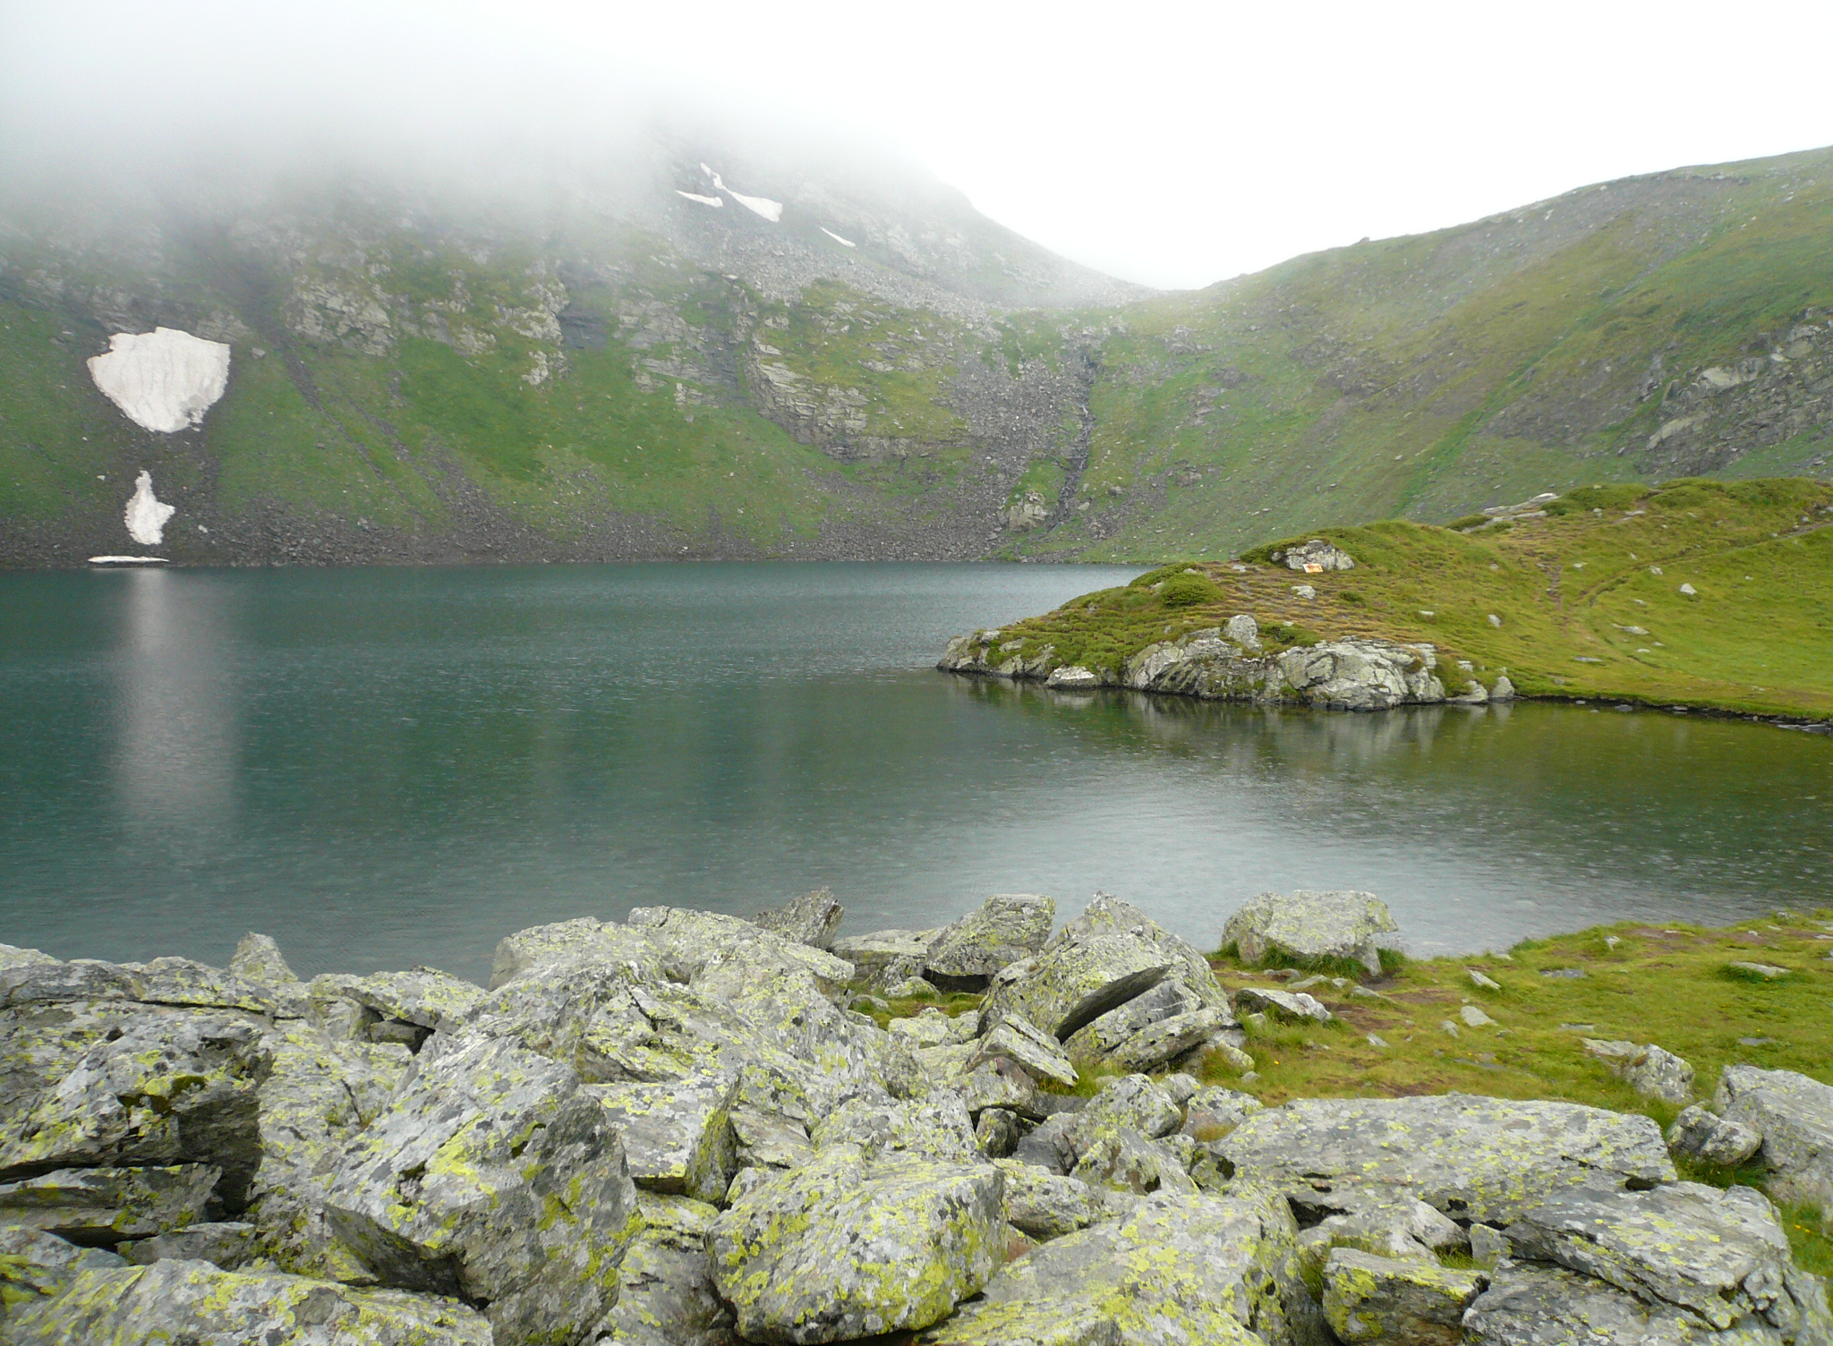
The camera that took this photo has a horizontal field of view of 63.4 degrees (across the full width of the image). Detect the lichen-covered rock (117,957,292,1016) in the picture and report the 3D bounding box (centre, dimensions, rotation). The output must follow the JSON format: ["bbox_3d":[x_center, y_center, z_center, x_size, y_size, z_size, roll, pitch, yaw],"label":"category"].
[{"bbox_3d":[-2.385,1.061,5.000,0.481,0.152,0.350,0,5,-5],"label":"lichen-covered rock"}]

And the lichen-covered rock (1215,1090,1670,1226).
[{"bbox_3d":[1.414,1.321,4.050,1.152,0.216,0.480,0,5,5],"label":"lichen-covered rock"}]

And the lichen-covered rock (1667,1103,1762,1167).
[{"bbox_3d":[2.720,1.574,5.052,0.330,0.200,0.240,2,5,28],"label":"lichen-covered rock"}]

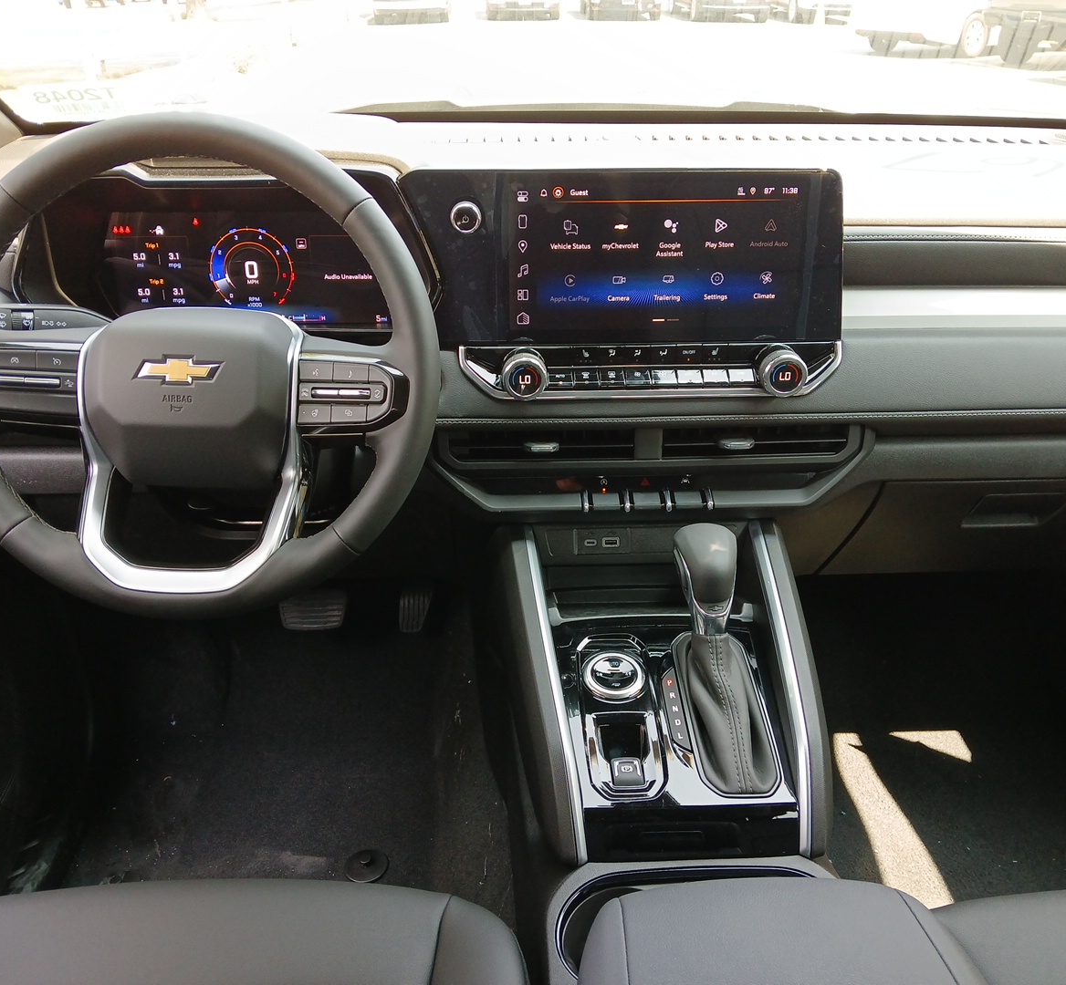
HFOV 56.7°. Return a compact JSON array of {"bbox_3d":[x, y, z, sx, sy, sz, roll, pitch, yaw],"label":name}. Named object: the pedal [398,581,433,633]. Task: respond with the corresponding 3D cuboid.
[{"bbox_3d":[-0.167,0.162,1.410,0.047,0.080,0.030,7,-8,-2],"label":"pedal"}]

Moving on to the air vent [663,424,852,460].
[{"bbox_3d":[0.202,-0.047,0.899,0.171,0.036,0.035,-2,25,-5],"label":"air vent"}]

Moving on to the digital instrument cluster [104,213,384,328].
[{"bbox_3d":[-0.259,-0.203,0.900,0.262,0.110,0.020,-1,6,-3],"label":"digital instrument cluster"}]

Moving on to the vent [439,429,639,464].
[{"bbox_3d":[0.005,-0.044,0.894,0.171,0.036,0.035,-1,25,-2],"label":"vent"}]

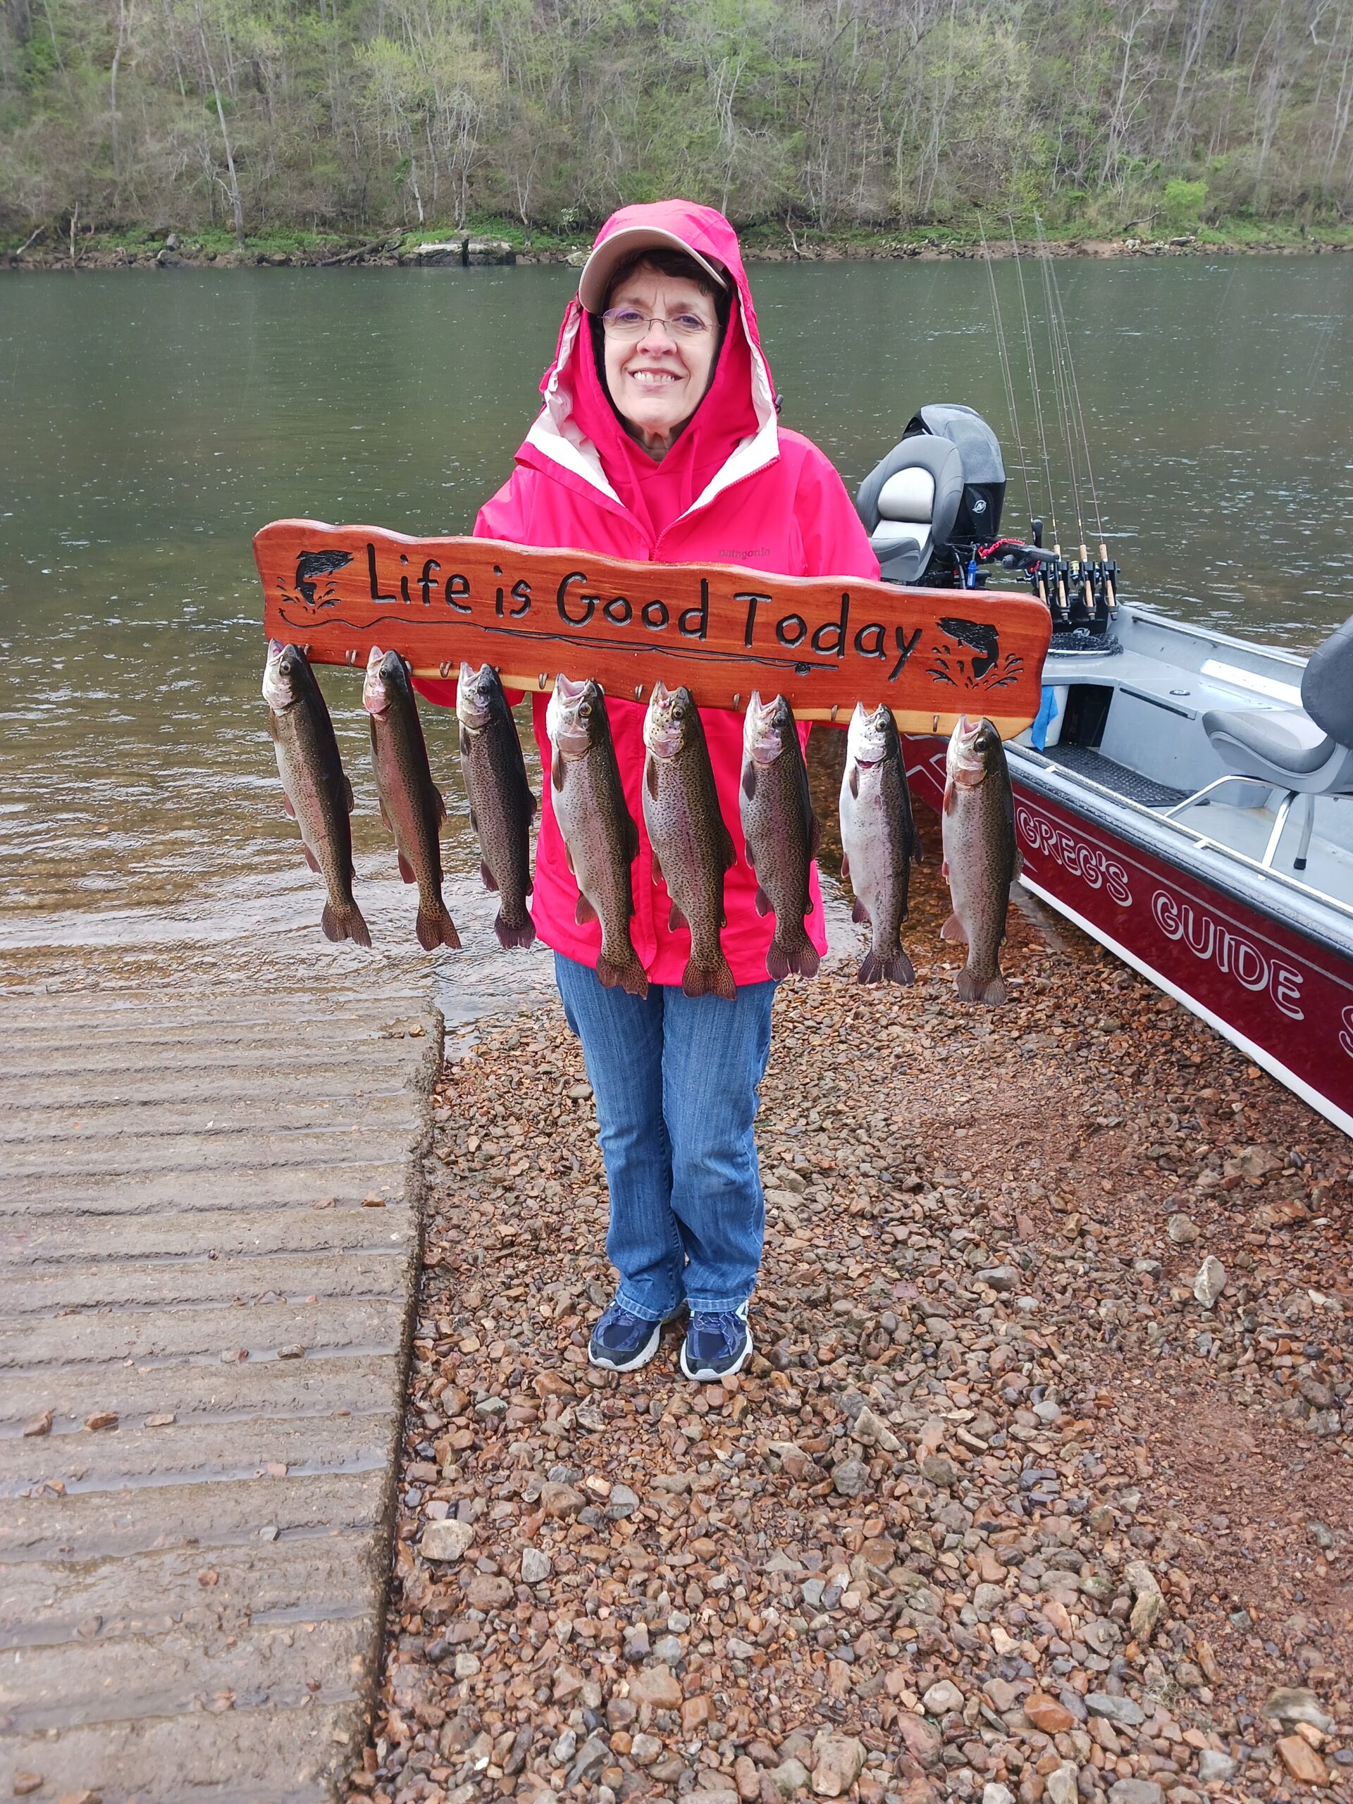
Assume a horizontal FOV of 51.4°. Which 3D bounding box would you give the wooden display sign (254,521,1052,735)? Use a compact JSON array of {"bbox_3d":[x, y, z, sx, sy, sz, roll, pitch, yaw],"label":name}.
[{"bbox_3d":[-0.032,-0.278,1.432,0.800,0.138,0.030,7,22,4],"label":"wooden display sign"}]

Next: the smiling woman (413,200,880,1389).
[{"bbox_3d":[-0.018,-0.007,1.840,0.540,1.630,0.460,3,26,7],"label":"smiling woman"}]

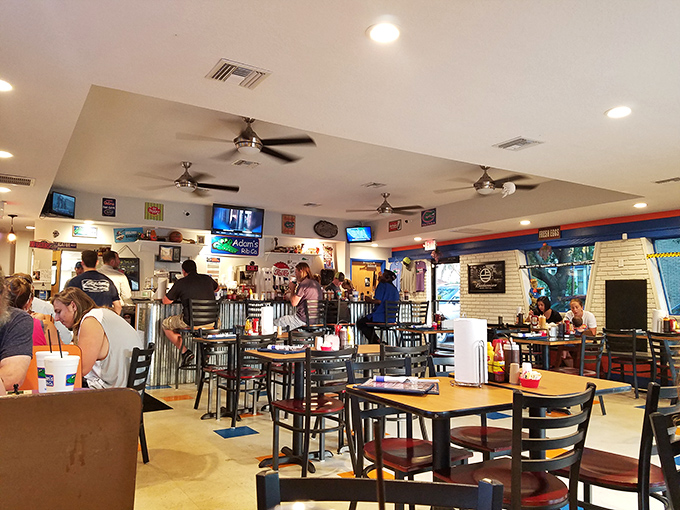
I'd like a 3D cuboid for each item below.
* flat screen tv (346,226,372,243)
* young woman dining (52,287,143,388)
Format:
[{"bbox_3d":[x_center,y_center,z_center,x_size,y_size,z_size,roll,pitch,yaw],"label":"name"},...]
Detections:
[{"bbox_3d":[0.399,-0.411,10.450,0.550,0.330,0.070,-1,7,12],"label":"flat screen tv"},{"bbox_3d":[-1.660,0.858,3.530,0.630,1.240,0.470,0,-5,-3],"label":"young woman dining"}]

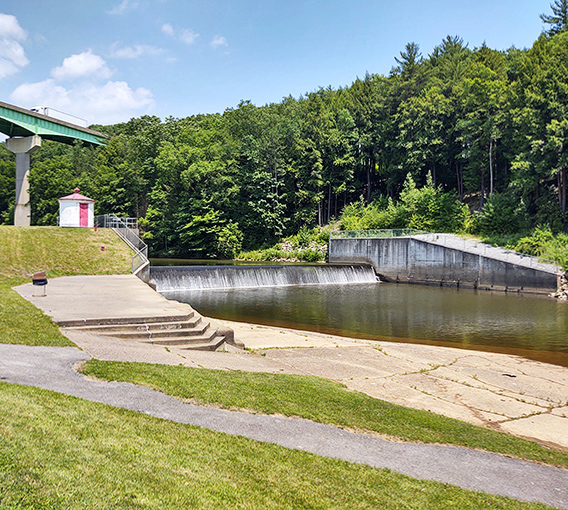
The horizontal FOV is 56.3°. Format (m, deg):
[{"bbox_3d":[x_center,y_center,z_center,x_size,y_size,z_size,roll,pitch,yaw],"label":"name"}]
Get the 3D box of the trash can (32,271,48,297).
[{"bbox_3d":[-9.340,1.085,20.350,0.590,1.000,0.550,1,1,-25],"label":"trash can"}]

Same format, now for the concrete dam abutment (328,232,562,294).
[{"bbox_3d":[14.200,0.420,52.000,2.400,4.900,26.800,0,1,-35],"label":"concrete dam abutment"}]

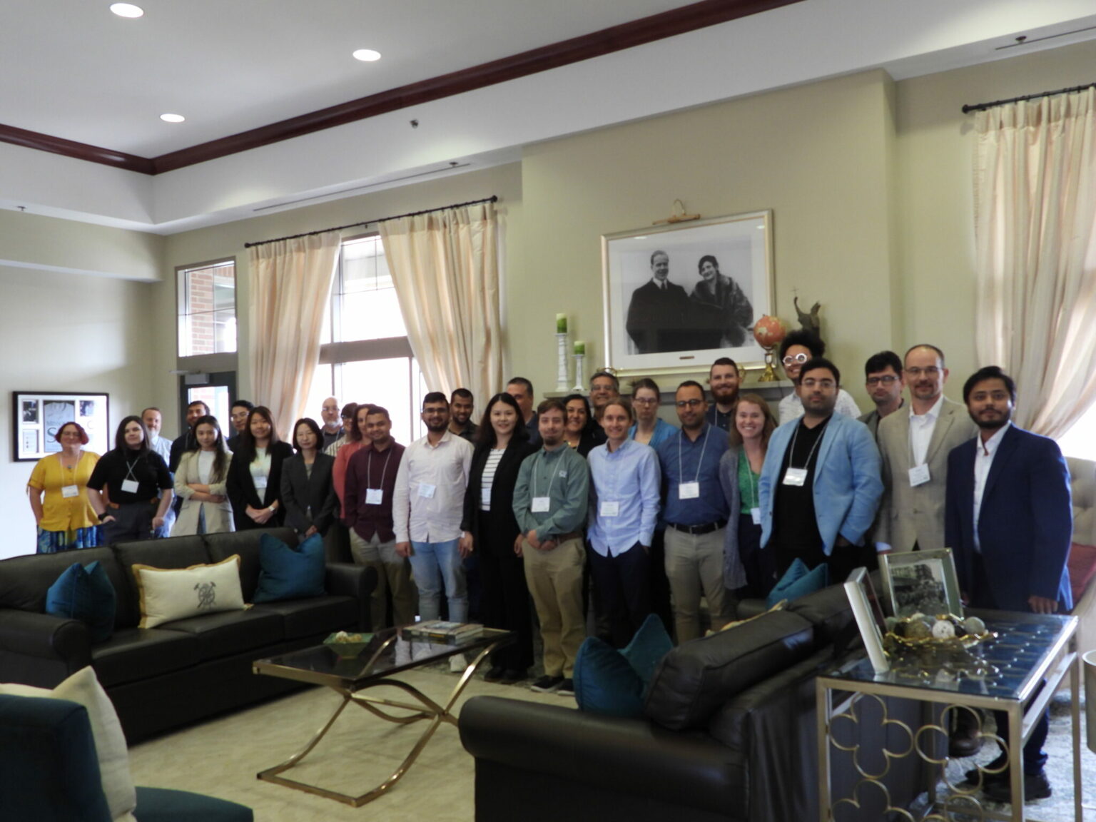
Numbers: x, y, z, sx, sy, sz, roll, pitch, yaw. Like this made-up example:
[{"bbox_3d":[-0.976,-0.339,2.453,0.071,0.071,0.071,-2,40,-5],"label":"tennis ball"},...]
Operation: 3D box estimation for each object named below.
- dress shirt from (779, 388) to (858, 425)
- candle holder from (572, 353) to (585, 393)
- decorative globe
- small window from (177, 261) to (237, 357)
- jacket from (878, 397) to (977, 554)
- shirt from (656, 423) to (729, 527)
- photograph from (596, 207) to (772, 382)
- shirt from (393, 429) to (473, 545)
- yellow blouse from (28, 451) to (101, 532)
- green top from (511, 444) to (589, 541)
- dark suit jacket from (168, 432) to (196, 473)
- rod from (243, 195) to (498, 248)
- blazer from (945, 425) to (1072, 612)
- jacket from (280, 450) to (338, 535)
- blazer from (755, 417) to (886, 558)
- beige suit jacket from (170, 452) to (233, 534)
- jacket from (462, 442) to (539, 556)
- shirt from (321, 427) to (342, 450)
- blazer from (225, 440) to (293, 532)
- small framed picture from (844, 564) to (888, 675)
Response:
[{"bbox_3d":[1.507,0.240,5.247,0.500,0.740,0.290,-2,0,19],"label":"dress shirt"},{"bbox_3d":[0.220,-0.273,6.880,0.100,0.285,0.100,-2,-1,34],"label":"candle holder"},{"bbox_3d":[1.425,-0.503,6.070,0.215,0.220,0.215,-2,-1,34],"label":"decorative globe"},{"bbox_3d":[-3.610,-1.088,10.080,0.980,0.980,0.100,-2,-1,33],"label":"small window"},{"bbox_3d":[1.703,0.301,4.250,0.480,0.720,0.280,-2,-1,34],"label":"jacket"},{"bbox_3d":[0.782,0.344,5.120,0.480,0.600,0.290,-2,0,12],"label":"shirt"},{"bbox_3d":[0.942,-0.772,6.535,1.262,1.034,0.045,-2,-1,34],"label":"photograph"},{"bbox_3d":[-0.713,0.472,5.880,0.500,0.680,0.270,-2,-1,7],"label":"shirt"},{"bbox_3d":[-3.317,0.562,6.600,0.520,0.580,0.320,-1,0,-27],"label":"yellow blouse"},{"bbox_3d":[0.019,0.463,5.400,0.440,0.550,0.270,-2,-1,15],"label":"green top"},{"bbox_3d":[-2.705,0.510,7.400,0.480,0.700,0.280,-2,0,-16],"label":"dark suit jacket"},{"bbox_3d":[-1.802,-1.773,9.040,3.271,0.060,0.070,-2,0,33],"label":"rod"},{"bbox_3d":[1.845,0.426,3.800,0.300,0.730,0.490,-1,-1,-45],"label":"blazer"},{"bbox_3d":[-1.682,0.595,6.700,0.430,0.610,0.270,-2,0,-12],"label":"jacket"},{"bbox_3d":[1.208,0.329,4.220,0.530,0.640,0.300,-2,-1,38],"label":"blazer"},{"bbox_3d":[-2.446,0.630,6.750,0.450,0.720,0.320,-1,-1,-15],"label":"beige suit jacket"},{"bbox_3d":[-0.296,0.527,5.820,0.460,0.700,0.260,-2,0,13],"label":"jacket"},{"bbox_3d":[-1.739,0.491,7.647,0.500,0.740,0.290,-1,0,3],"label":"shirt"},{"bbox_3d":[-2.029,0.557,6.680,0.460,0.700,0.280,-1,-1,-15],"label":"blazer"},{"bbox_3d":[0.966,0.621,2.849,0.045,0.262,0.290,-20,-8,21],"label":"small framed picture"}]

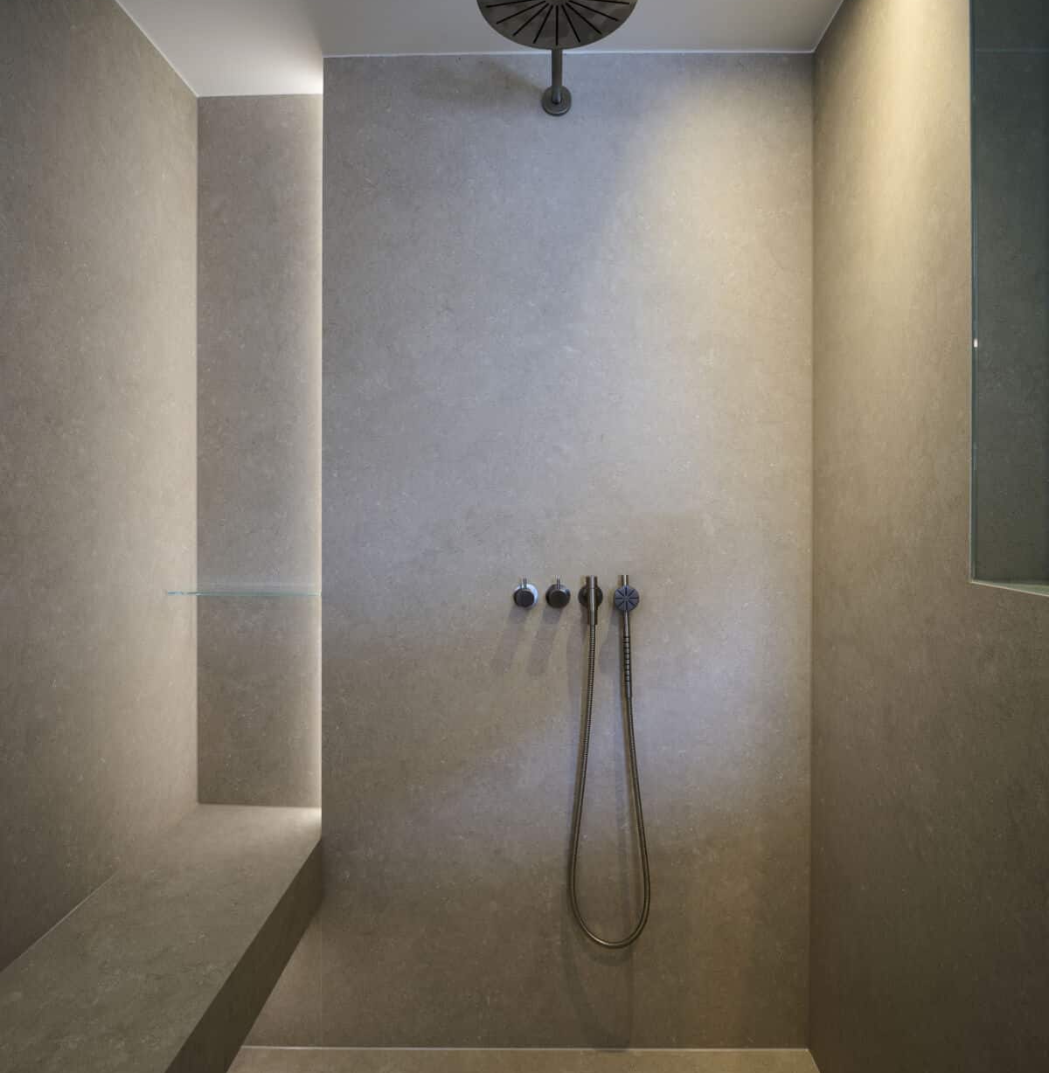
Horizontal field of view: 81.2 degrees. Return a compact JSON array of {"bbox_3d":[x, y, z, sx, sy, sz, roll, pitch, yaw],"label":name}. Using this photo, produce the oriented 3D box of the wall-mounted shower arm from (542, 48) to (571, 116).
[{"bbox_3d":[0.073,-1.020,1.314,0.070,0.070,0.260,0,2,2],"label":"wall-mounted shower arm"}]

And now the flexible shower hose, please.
[{"bbox_3d":[0.202,0.533,1.445,0.188,0.865,0.080,0,2,2],"label":"flexible shower hose"}]

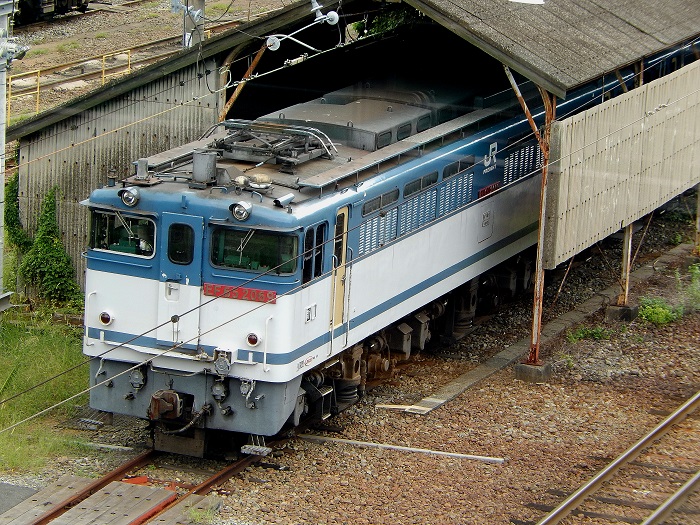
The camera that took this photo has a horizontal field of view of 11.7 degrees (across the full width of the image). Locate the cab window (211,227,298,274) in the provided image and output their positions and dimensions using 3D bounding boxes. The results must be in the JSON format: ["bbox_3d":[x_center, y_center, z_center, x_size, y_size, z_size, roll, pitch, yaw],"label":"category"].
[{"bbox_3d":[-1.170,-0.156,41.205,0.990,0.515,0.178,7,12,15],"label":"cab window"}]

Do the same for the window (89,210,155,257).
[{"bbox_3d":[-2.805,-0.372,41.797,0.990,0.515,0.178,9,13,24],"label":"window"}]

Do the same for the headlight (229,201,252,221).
[{"bbox_3d":[-1.313,-0.618,41.100,0.228,0.233,0.218,8,13,20],"label":"headlight"}]

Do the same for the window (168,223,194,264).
[{"bbox_3d":[-2.042,-0.227,41.392,0.361,0.535,0.050,8,13,20],"label":"window"}]

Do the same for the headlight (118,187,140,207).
[{"bbox_3d":[-2.676,-0.798,41.594,0.228,0.233,0.218,8,13,20],"label":"headlight"}]

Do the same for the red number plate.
[{"bbox_3d":[-1.338,0.374,41.259,0.916,0.155,0.035,7,12,15],"label":"red number plate"}]

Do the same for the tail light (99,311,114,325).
[{"bbox_3d":[-3.012,0.690,41.968,0.170,0.173,0.094,8,13,22],"label":"tail light"}]

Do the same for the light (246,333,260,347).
[{"bbox_3d":[-1.171,0.933,41.300,0.170,0.173,0.094,7,13,18],"label":"light"}]

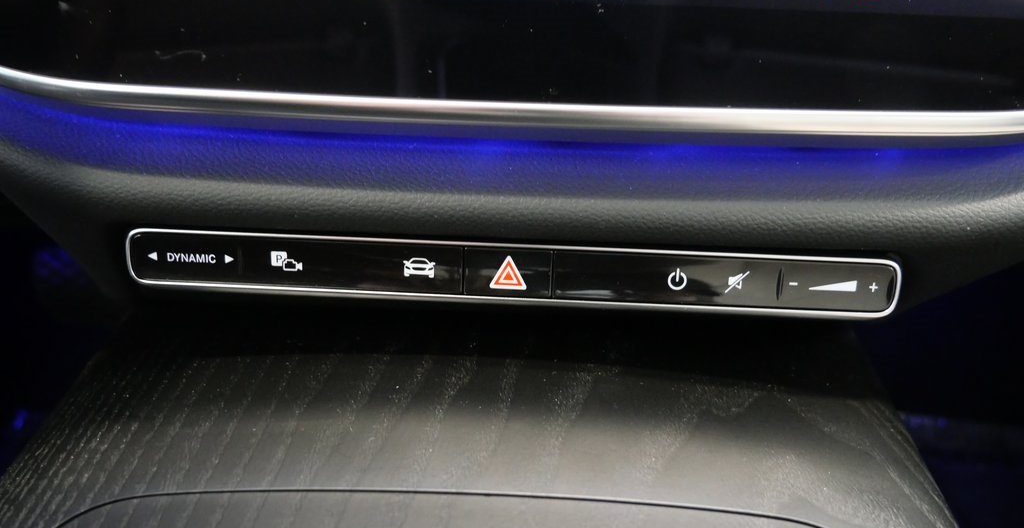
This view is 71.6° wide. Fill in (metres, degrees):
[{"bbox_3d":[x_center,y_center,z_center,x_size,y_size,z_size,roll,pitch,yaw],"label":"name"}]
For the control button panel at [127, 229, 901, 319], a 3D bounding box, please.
[{"bbox_3d":[-0.001,0.002,0.246,0.262,0.020,0.018,2,13,2],"label":"control button panel"}]

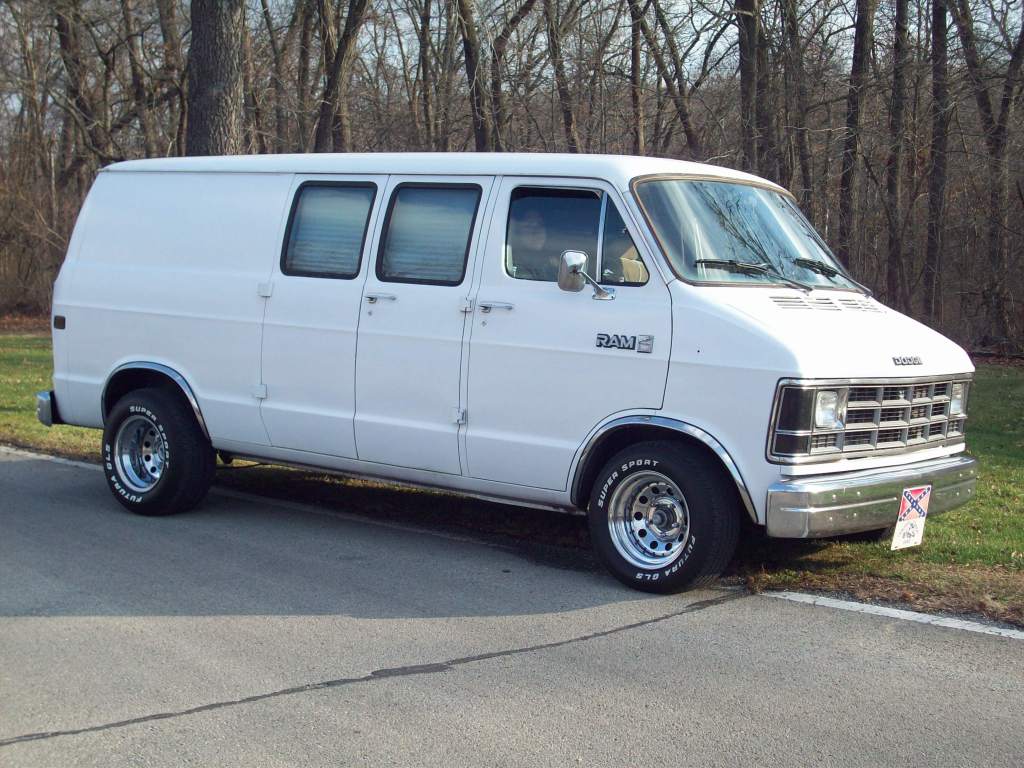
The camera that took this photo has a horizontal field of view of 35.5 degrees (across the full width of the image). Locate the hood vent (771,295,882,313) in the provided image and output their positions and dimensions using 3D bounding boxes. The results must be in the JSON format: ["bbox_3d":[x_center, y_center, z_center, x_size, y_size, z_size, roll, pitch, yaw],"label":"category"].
[{"bbox_3d":[1.440,-0.354,7.306,0.110,0.030,0.990,40,24,29],"label":"hood vent"}]

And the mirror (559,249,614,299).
[{"bbox_3d":[0.324,-0.465,6.799,0.180,0.200,0.210,6,5,37],"label":"mirror"}]

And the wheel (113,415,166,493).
[{"bbox_3d":[-1.962,0.379,8.803,0.417,0.417,0.230,6,5,37],"label":"wheel"}]

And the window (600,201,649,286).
[{"bbox_3d":[0.498,-0.621,6.867,0.303,0.413,0.040,6,-10,37],"label":"window"}]

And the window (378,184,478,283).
[{"bbox_3d":[-0.390,-0.705,7.534,0.550,0.496,0.040,6,-10,37],"label":"window"}]

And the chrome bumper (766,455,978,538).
[{"bbox_3d":[1.696,0.484,7.124,0.250,0.225,1.880,6,5,37],"label":"chrome bumper"}]

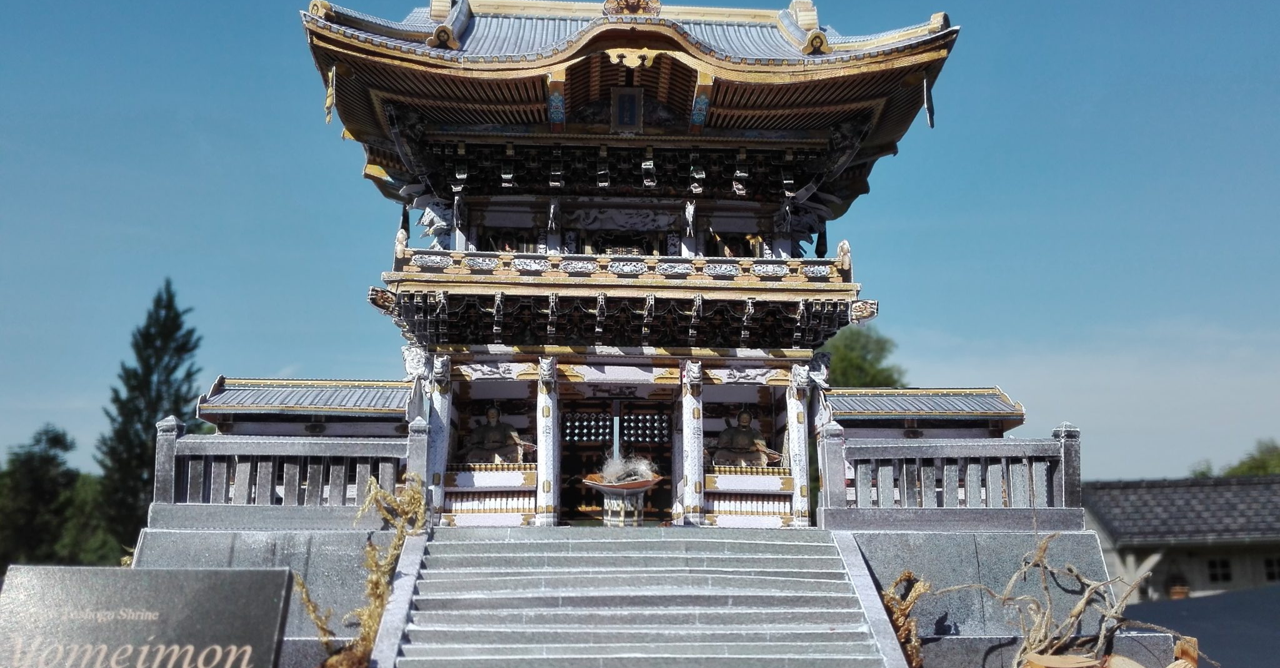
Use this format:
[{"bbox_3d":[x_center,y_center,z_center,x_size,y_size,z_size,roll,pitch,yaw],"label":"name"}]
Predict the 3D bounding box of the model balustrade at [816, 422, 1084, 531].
[{"bbox_3d":[0.119,0.055,0.355,0.100,0.040,0.011,1,-11,-4],"label":"model balustrade"}]

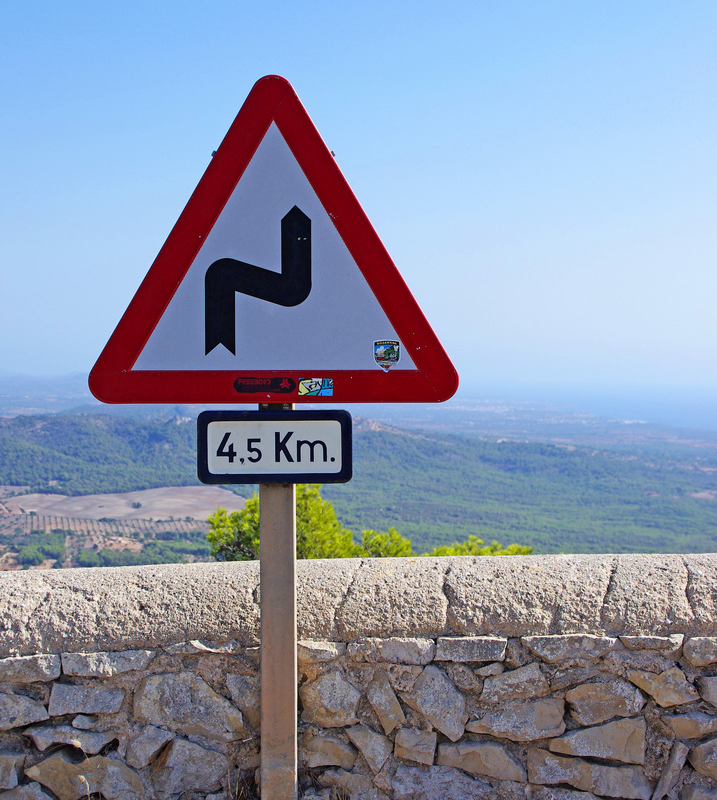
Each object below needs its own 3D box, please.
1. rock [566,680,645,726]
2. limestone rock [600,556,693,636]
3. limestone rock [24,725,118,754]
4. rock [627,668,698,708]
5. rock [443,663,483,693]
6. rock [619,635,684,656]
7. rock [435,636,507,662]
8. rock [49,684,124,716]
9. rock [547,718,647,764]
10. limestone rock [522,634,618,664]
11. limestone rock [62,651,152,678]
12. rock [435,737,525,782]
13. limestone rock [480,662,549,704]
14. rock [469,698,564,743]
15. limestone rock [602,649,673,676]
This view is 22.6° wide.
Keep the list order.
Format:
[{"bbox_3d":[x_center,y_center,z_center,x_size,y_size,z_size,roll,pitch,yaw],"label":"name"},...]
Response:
[{"bbox_3d":[0.610,0.738,4.452,0.188,0.108,0.140,0,1,7],"label":"rock"},{"bbox_3d":[0.721,0.491,4.600,0.232,0.190,0.340,0,1,0],"label":"limestone rock"},{"bbox_3d":[-0.717,0.855,4.606,0.243,0.070,0.140,0,1,7],"label":"limestone rock"},{"bbox_3d":[0.761,0.719,4.530,0.185,0.100,0.140,0,1,0],"label":"rock"},{"bbox_3d":[0.261,0.681,4.465,0.098,0.072,0.090,0,1,7],"label":"rock"},{"bbox_3d":[0.731,0.614,4.525,0.165,0.055,0.130,0,1,0],"label":"rock"},{"bbox_3d":[0.281,0.621,4.515,0.179,0.065,0.130,0,1,0],"label":"rock"},{"bbox_3d":[-0.676,0.747,4.525,0.190,0.085,0.130,0,1,0],"label":"rock"},{"bbox_3d":[0.597,0.852,4.540,0.240,0.115,0.160,0,1,0],"label":"rock"},{"bbox_3d":[0.526,0.608,4.464,0.233,0.069,0.150,0,1,7],"label":"limestone rock"},{"bbox_3d":[-0.624,0.658,4.535,0.235,0.067,0.150,0,1,0],"label":"limestone rock"},{"bbox_3d":[0.310,0.882,4.489,0.221,0.108,0.140,0,1,7],"label":"rock"},{"bbox_3d":[0.390,0.694,4.471,0.166,0.100,0.130,0,1,7],"label":"limestone rock"},{"bbox_3d":[0.393,0.784,4.483,0.239,0.103,0.150,0,1,7],"label":"rock"},{"bbox_3d":[0.698,0.655,4.530,0.175,0.070,0.120,0,1,0],"label":"limestone rock"}]

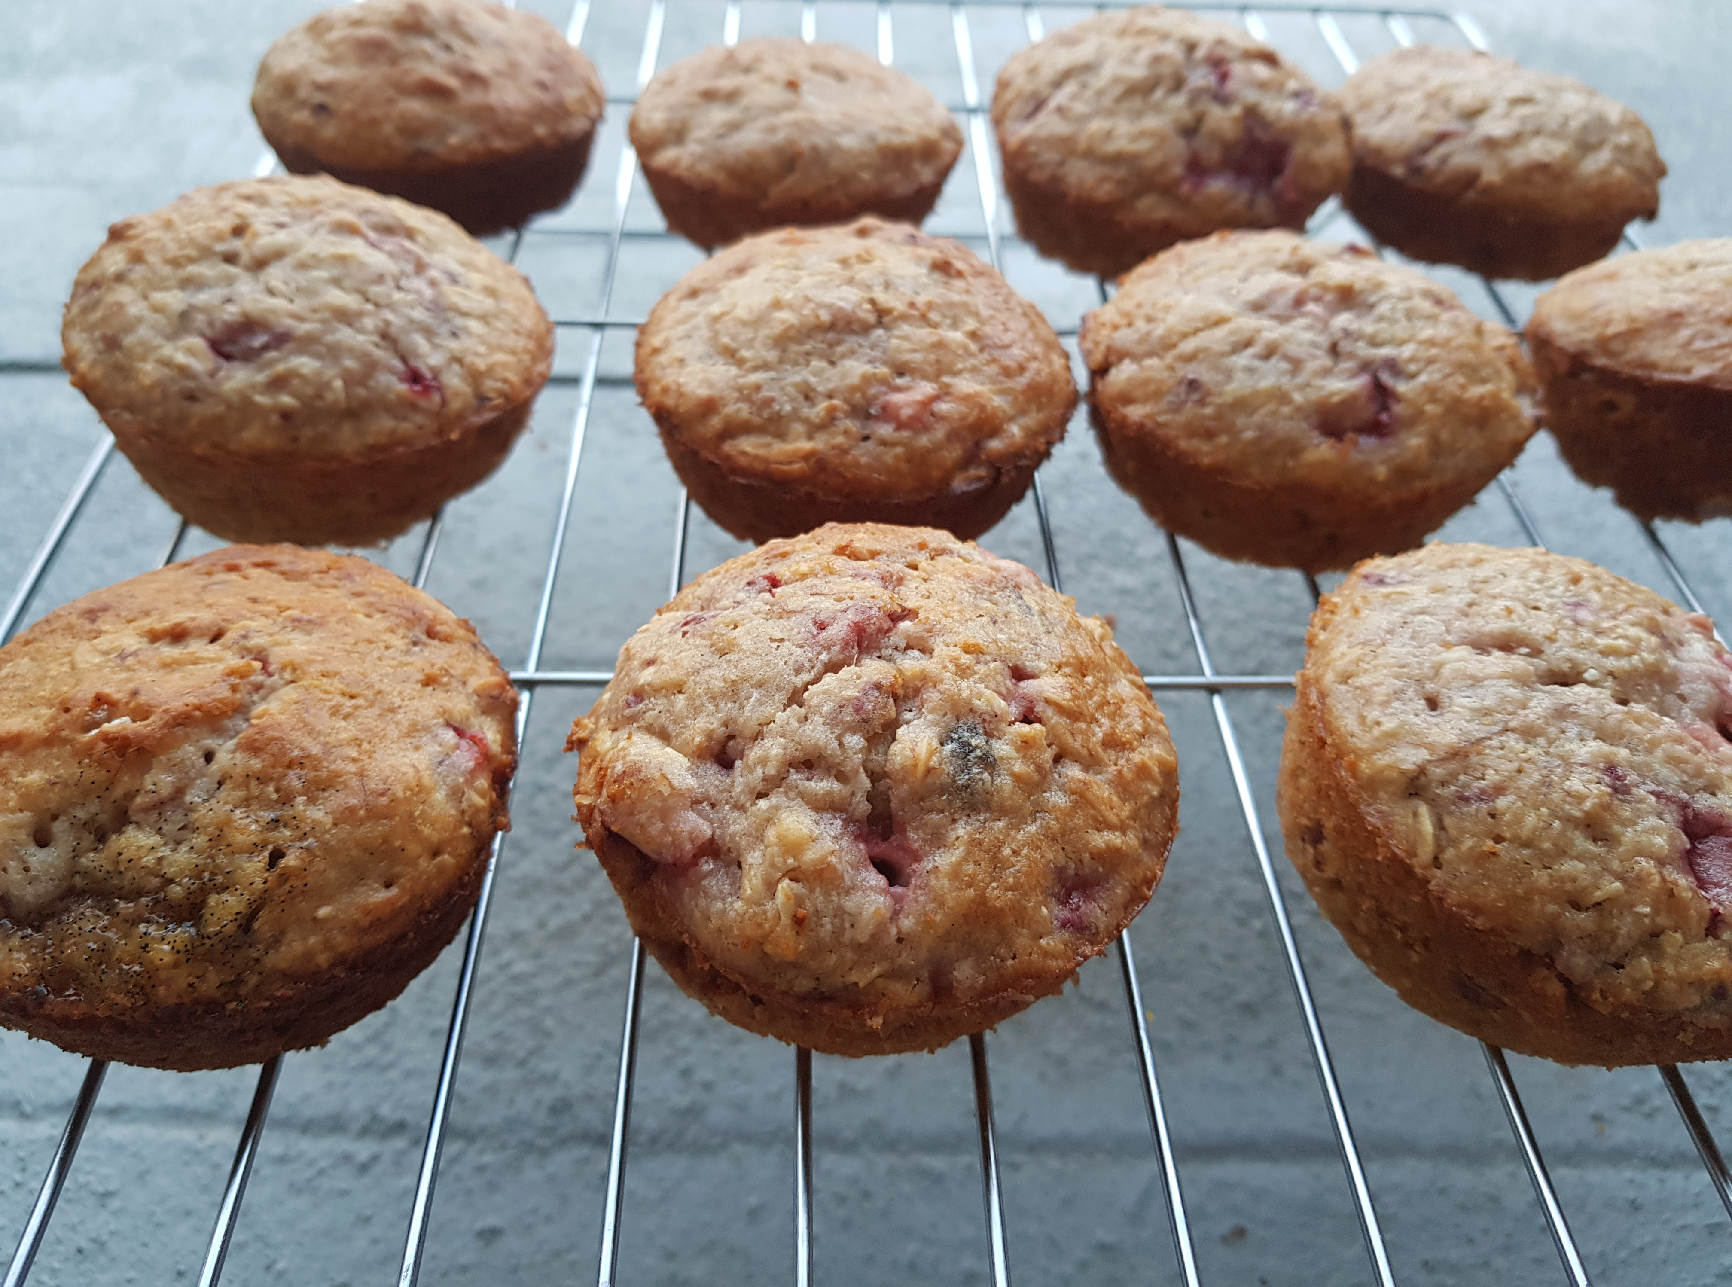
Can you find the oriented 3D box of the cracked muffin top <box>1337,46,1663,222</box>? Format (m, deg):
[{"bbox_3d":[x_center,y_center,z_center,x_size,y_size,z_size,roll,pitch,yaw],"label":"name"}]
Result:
[{"bbox_3d":[0.141,-0.117,0.284,0.073,0.016,0.073,0,47,-2],"label":"cracked muffin top"}]

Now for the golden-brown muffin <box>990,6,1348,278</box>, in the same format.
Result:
[{"bbox_3d":[0.065,-0.111,0.283,0.078,0.039,0.078,0,47,-2],"label":"golden-brown muffin"}]

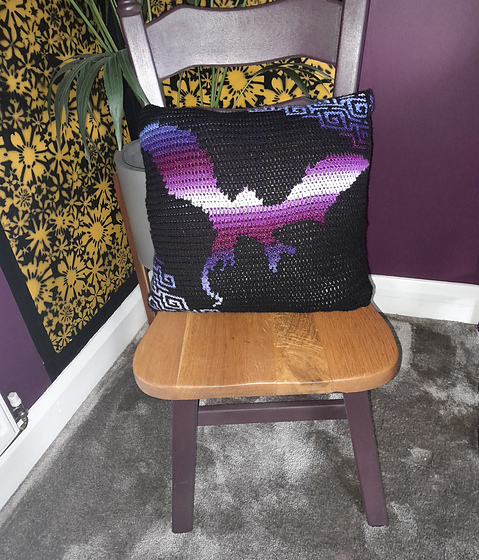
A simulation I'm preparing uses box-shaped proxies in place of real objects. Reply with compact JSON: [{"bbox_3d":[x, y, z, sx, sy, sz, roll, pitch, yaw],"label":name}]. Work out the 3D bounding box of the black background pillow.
[{"bbox_3d":[0.032,-0.133,0.930,0.425,0.400,0.135,-1,12,6],"label":"black background pillow"}]

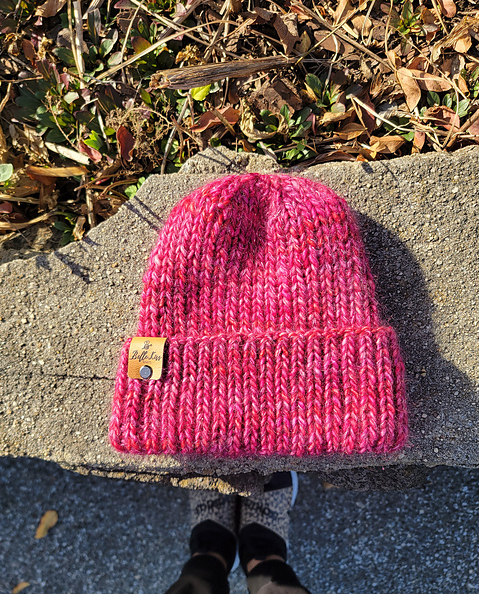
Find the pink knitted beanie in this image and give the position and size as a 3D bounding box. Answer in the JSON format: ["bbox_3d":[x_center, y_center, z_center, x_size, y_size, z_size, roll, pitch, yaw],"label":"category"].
[{"bbox_3d":[0.015,0.004,0.384,0.236,0.075,0.251,0,71,0],"label":"pink knitted beanie"}]

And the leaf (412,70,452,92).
[{"bbox_3d":[0.216,-0.243,0.498,0.046,0.008,0.020,24,92,9],"label":"leaf"}]

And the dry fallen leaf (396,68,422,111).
[{"bbox_3d":[0.203,-0.247,0.529,0.028,0.014,0.064,-8,71,-3],"label":"dry fallen leaf"}]

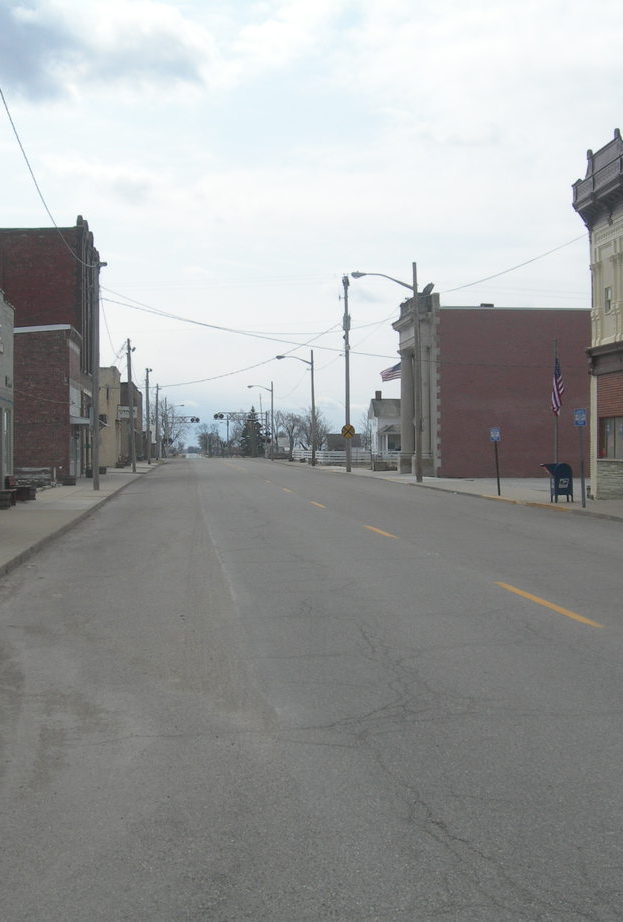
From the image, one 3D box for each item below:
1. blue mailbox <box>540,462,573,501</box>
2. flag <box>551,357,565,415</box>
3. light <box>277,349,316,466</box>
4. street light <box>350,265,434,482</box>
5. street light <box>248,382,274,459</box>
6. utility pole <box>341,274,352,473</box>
[{"bbox_3d":[7.505,0.668,41.000,0.950,1.220,0.530,0,1,-5],"label":"blue mailbox"},{"bbox_3d":[8.329,-2.529,45.500,0.450,1.950,0.320,0,1,-5],"label":"flag"},{"bbox_3d":[-1.423,-4.669,120.000,3.400,10.250,0.400,0,1,-5],"label":"light"},{"bbox_3d":[3.531,-4.115,63.100,3.400,10.250,0.420,0,1,-5],"label":"street light"},{"bbox_3d":[-6.512,-5.094,174.000,3.400,10.200,0.400,0,1,-5],"label":"street light"},{"bbox_3d":[2.394,-5.935,91.000,0.700,13.300,0.650,0,1,-5],"label":"utility pole"}]

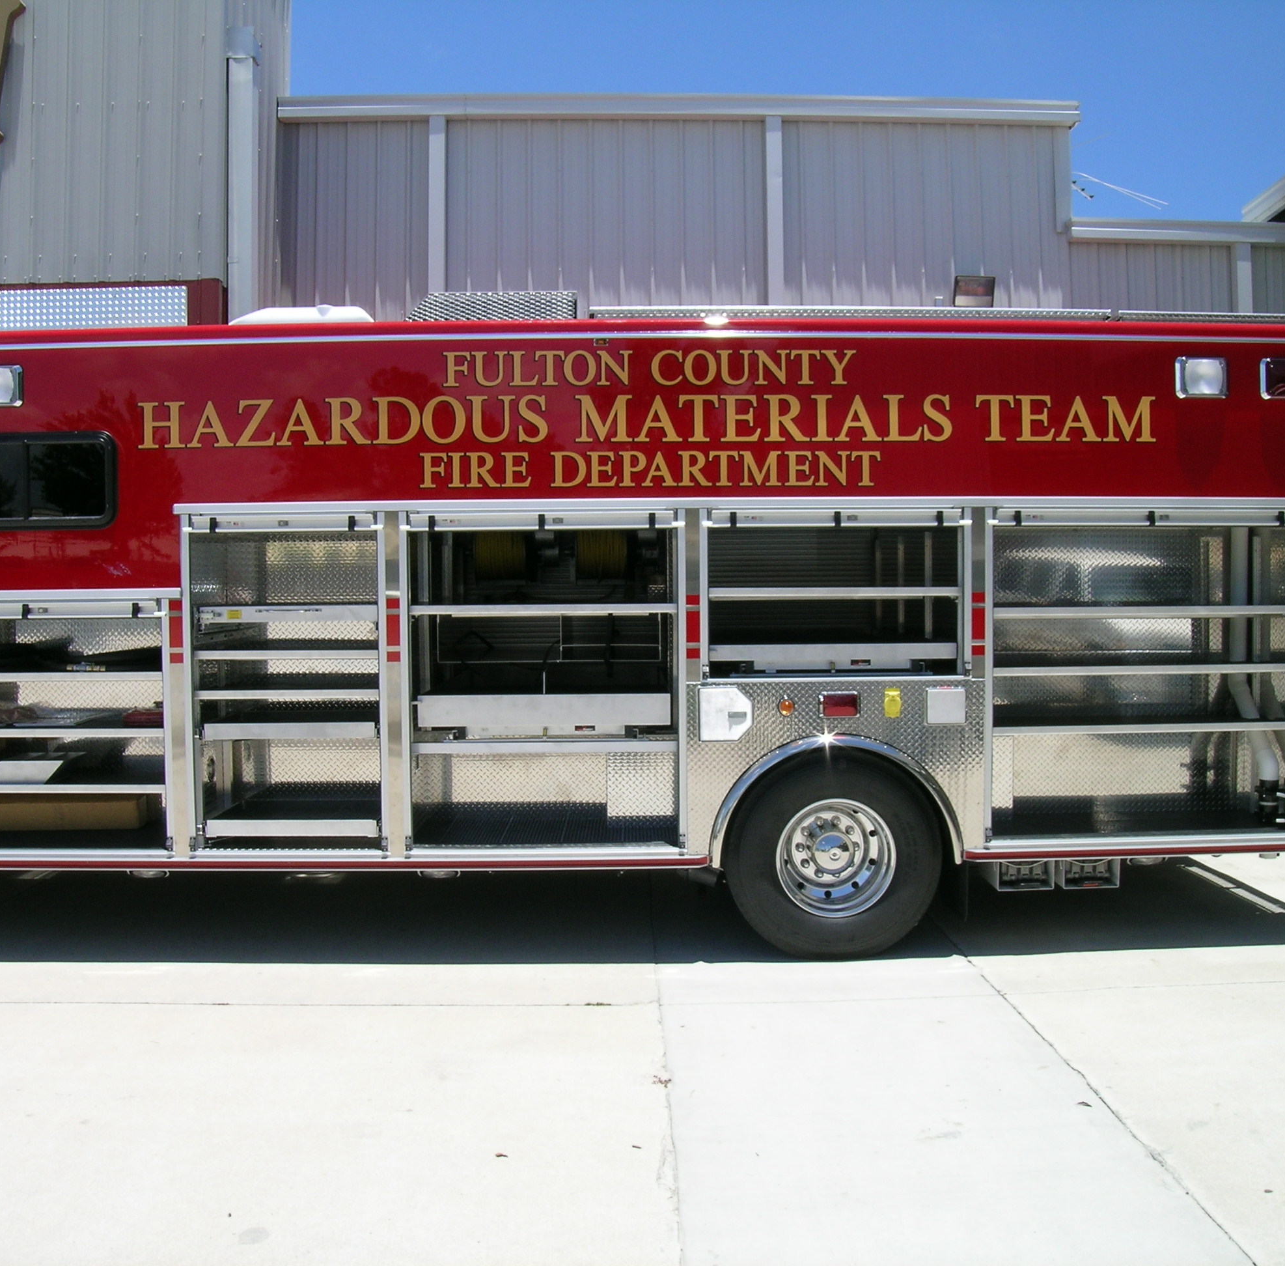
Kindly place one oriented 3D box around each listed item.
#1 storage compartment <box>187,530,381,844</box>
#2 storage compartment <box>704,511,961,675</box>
[{"bbox_3d":[-1.740,0.243,6.941,0.937,1.576,0.680,-1,1,-2],"label":"storage compartment"},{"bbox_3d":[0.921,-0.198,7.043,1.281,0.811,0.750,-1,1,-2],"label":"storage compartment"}]

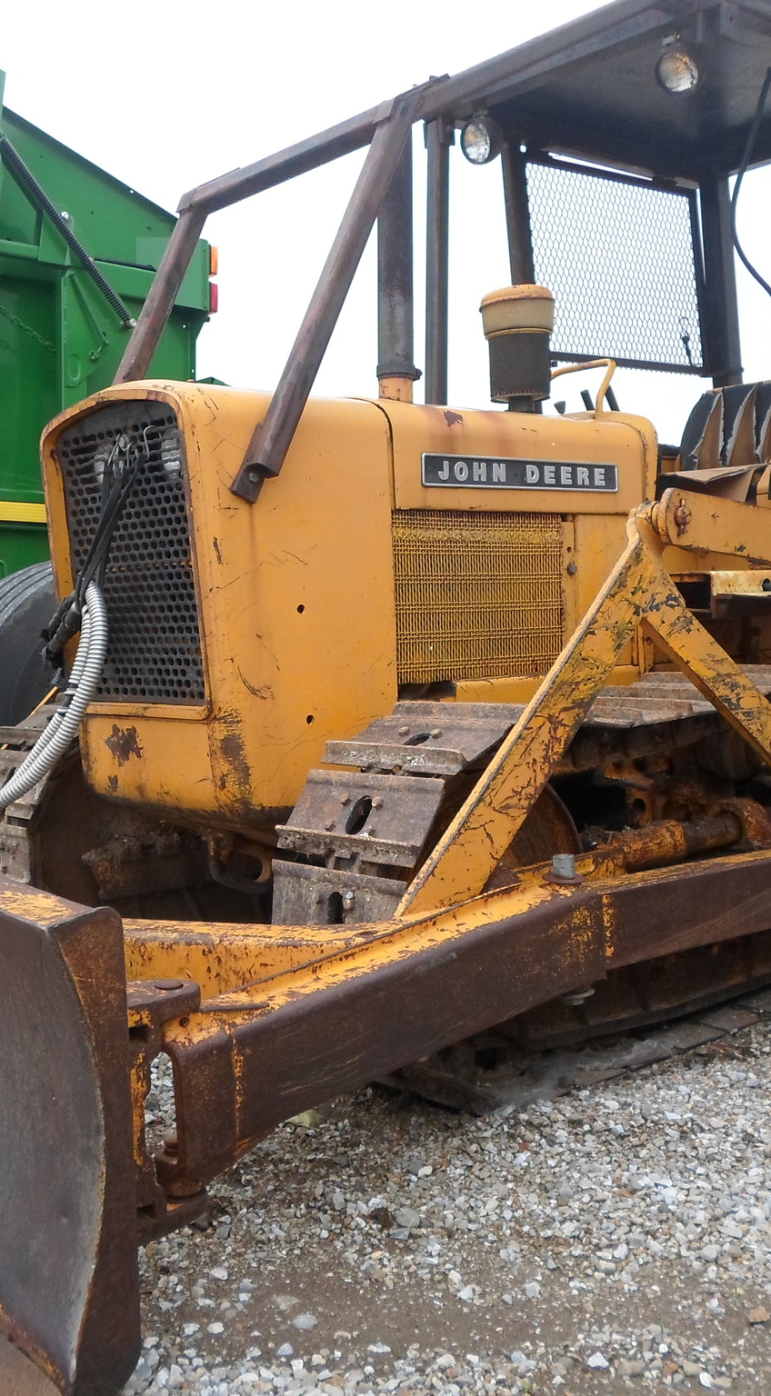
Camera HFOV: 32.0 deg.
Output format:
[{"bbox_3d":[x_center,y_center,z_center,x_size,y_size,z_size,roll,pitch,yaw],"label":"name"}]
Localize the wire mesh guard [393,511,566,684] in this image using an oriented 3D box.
[{"bbox_3d":[0.212,-0.216,2.889,0.515,0.349,0.020,-5,6,-42],"label":"wire mesh guard"}]

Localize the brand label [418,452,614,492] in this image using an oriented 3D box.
[{"bbox_3d":[0.310,-0.488,2.946,0.630,0.065,0.012,-5,6,-42],"label":"brand label"}]

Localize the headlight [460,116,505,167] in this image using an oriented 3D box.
[{"bbox_3d":[0.273,-1.510,3.652,0.095,0.132,0.130,-5,6,-42],"label":"headlight"}]

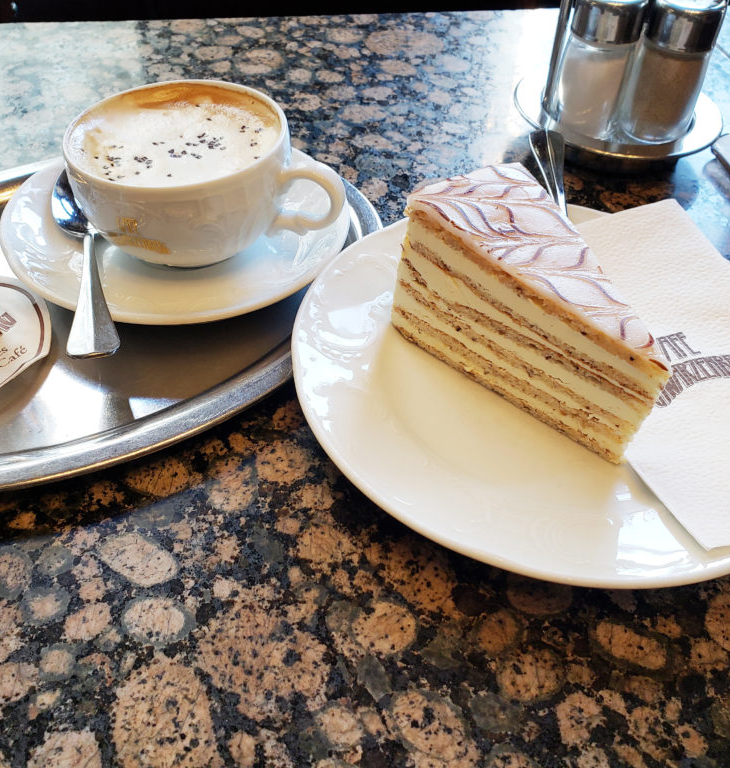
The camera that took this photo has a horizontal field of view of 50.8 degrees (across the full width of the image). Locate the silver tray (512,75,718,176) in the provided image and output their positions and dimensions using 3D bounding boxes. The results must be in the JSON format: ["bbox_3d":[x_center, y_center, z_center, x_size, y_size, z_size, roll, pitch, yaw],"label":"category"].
[{"bbox_3d":[0.147,-0.156,0.455,0.119,0.018,0.119,1,46,-1],"label":"silver tray"}]

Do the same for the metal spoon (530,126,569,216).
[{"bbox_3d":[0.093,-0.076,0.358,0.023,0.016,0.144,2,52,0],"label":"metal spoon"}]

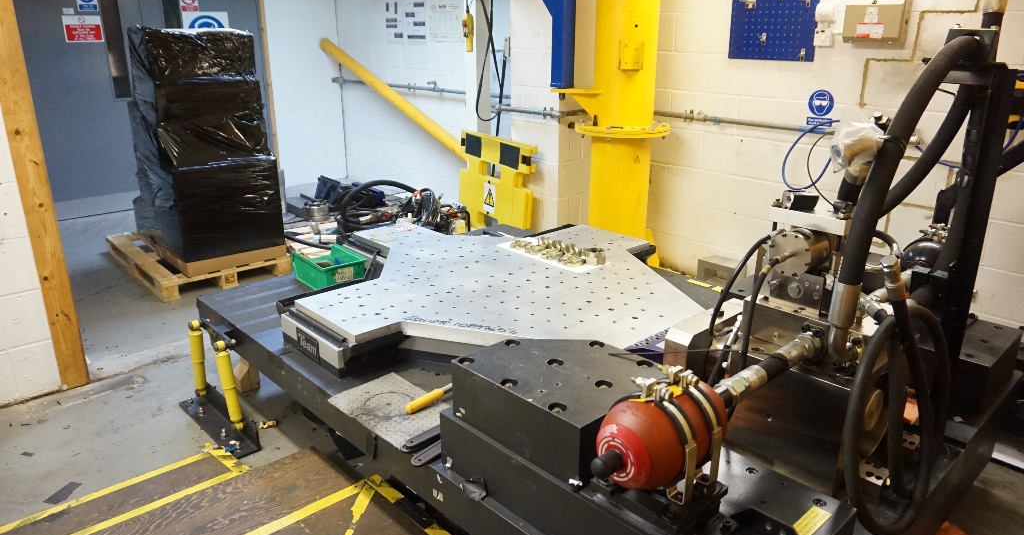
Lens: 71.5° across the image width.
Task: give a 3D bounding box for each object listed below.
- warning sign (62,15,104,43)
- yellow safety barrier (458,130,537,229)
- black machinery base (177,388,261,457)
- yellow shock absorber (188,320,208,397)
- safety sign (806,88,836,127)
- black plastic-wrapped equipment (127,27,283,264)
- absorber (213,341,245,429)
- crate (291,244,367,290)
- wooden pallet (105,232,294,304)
[{"bbox_3d":[-3.378,-1.879,5.612,0.267,0.199,0.010,-17,25,-42],"label":"warning sign"},{"bbox_3d":[-0.099,-0.469,4.841,0.111,0.796,0.827,-9,21,-32],"label":"yellow safety barrier"},{"bbox_3d":[-1.176,0.590,2.837,0.099,0.101,0.565,-17,25,-42],"label":"black machinery base"},{"bbox_3d":[-1.283,0.379,2.908,0.059,0.370,0.059,-17,37,-42],"label":"yellow shock absorber"},{"bbox_3d":[1.625,-0.836,3.740,0.010,0.189,0.138,-17,25,-42],"label":"safety sign"},{"bbox_3d":[-1.968,-0.797,4.410,0.605,1.275,0.988,-16,24,-39],"label":"black plastic-wrapped equipment"},{"bbox_3d":[-1.076,0.453,2.711,0.059,0.360,0.059,-17,11,-42],"label":"absorber"},{"bbox_3d":[-0.820,0.008,3.190,0.220,0.131,0.318,-15,24,-38],"label":"crate"},{"bbox_3d":[-2.115,-0.094,4.772,0.800,0.144,1.200,-15,24,-39],"label":"wooden pallet"}]

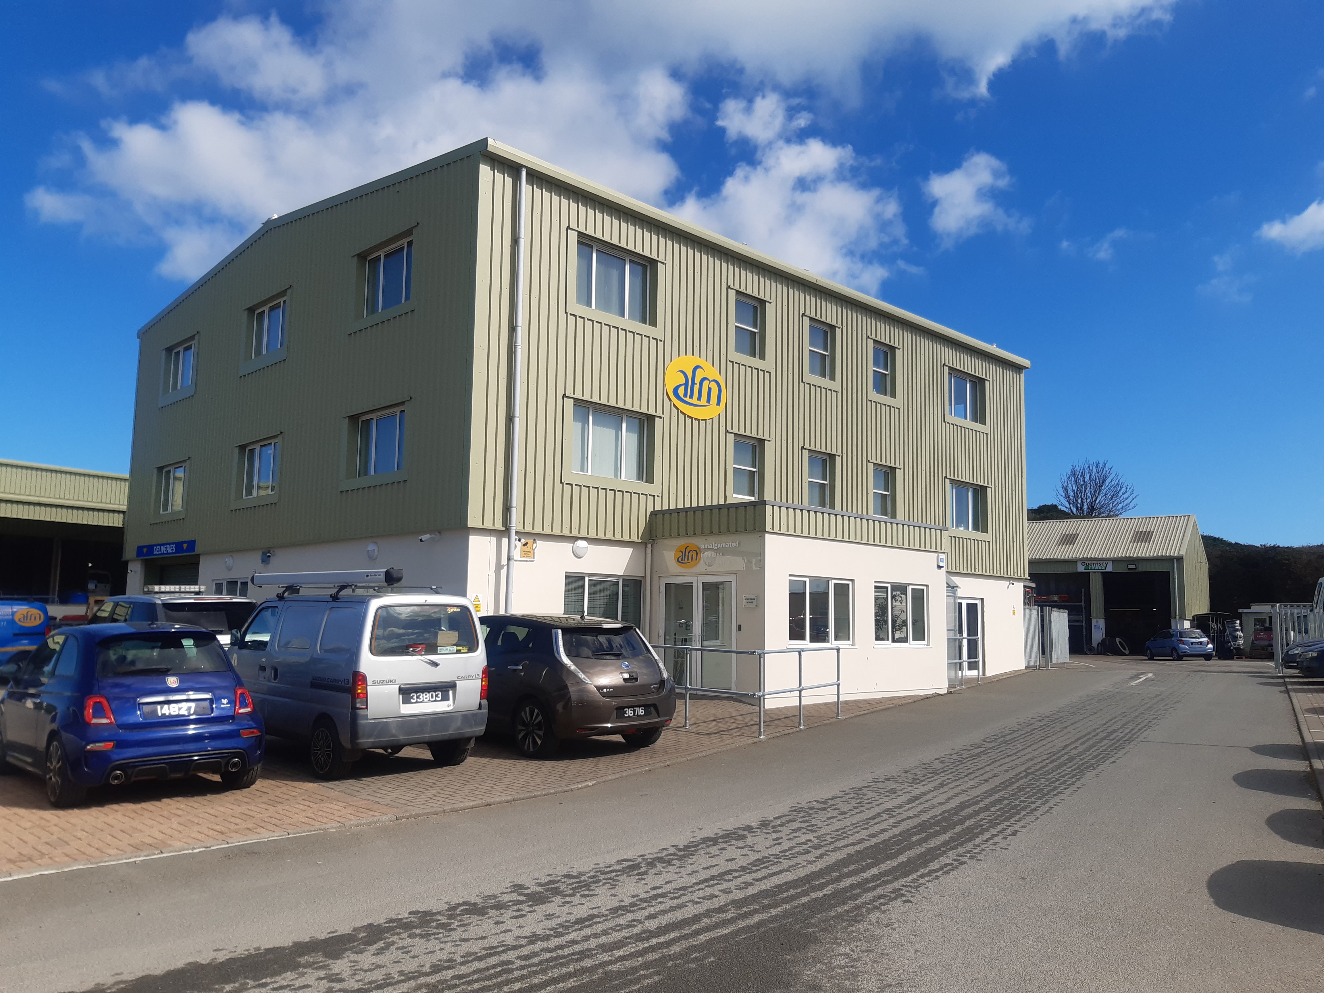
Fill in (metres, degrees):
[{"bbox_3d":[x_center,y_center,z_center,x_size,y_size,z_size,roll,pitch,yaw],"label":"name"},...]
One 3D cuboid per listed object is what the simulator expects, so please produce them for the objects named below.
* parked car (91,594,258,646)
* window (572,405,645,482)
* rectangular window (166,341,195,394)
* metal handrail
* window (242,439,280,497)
[{"bbox_3d":[-8.959,2.703,17.857,4.500,1.770,1.880,-6,-10,44],"label":"parked car"},{"bbox_3d":[-1.078,-0.995,19.460,2.068,1.353,0.120,8,-10,-44],"label":"window"},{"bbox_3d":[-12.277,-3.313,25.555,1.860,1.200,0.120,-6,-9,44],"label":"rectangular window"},{"bbox_3d":[1.114,2.748,14.612,2.680,1.080,2.980,-4,-9,37],"label":"metal handrail"},{"bbox_3d":[-9.442,-0.580,23.666,0.120,1.309,2.120,8,-10,-44],"label":"window"}]

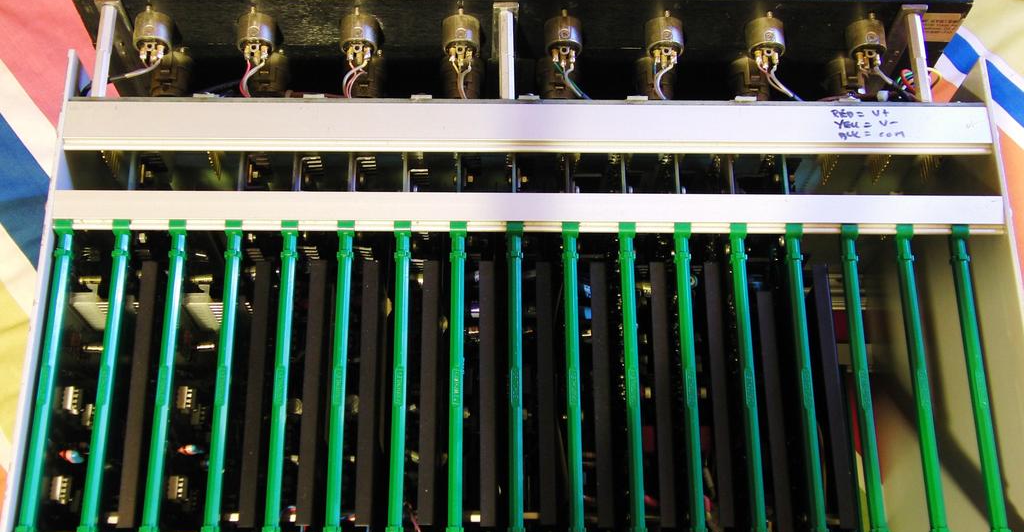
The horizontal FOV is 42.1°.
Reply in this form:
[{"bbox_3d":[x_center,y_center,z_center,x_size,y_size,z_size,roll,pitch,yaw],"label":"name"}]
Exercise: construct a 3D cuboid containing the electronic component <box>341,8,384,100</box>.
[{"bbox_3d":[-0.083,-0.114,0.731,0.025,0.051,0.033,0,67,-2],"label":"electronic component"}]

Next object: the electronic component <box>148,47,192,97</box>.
[{"bbox_3d":[-0.193,-0.105,0.754,0.024,0.024,0.032,0,67,-2],"label":"electronic component"}]

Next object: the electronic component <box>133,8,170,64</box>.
[{"bbox_3d":[-0.193,-0.123,0.715,0.021,0.021,0.029,0,67,-2],"label":"electronic component"}]

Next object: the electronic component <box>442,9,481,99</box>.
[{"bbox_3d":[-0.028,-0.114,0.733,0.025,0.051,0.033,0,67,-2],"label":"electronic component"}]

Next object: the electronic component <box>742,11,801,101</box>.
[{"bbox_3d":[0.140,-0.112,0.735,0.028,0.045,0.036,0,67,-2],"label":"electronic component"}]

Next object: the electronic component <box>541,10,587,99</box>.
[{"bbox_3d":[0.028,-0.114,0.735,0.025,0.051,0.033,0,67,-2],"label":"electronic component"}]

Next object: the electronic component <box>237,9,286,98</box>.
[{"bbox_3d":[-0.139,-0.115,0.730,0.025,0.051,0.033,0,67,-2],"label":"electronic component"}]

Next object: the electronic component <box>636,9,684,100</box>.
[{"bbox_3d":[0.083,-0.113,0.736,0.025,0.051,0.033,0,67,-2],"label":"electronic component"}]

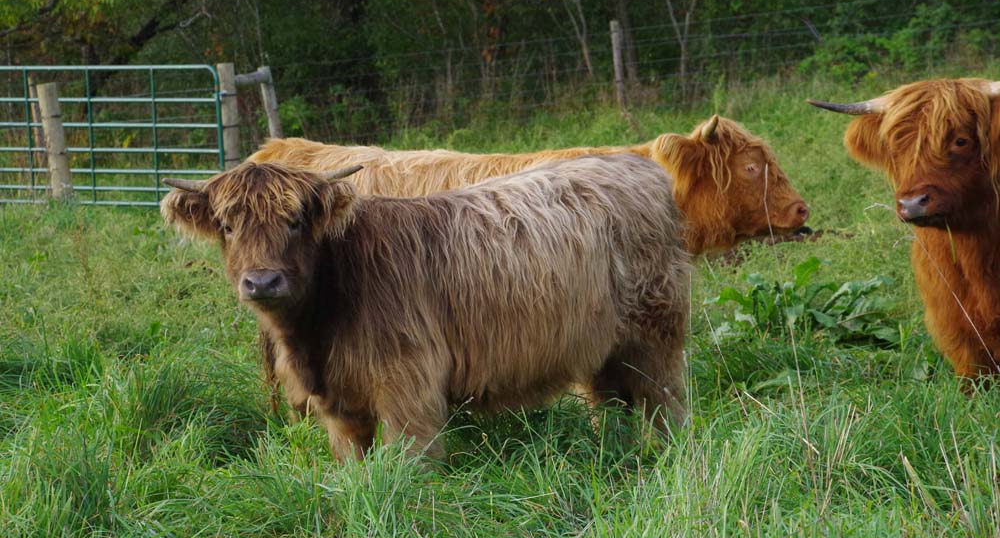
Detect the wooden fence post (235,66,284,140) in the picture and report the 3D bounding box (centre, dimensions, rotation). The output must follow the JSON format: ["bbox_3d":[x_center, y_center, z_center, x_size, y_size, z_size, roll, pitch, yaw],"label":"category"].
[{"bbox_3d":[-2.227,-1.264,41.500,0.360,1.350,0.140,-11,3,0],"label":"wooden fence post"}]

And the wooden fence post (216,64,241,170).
[{"bbox_3d":[-2.460,-1.172,39.800,0.160,1.420,0.160,-4,2,0],"label":"wooden fence post"}]

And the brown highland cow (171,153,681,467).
[{"bbox_3d":[-0.220,0.200,15.300,1.860,1.130,0.640,-4,3,-34],"label":"brown highland cow"}]

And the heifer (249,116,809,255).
[{"bbox_3d":[0.100,0.055,17.100,2.200,1.220,0.680,-2,3,7],"label":"heifer"}]

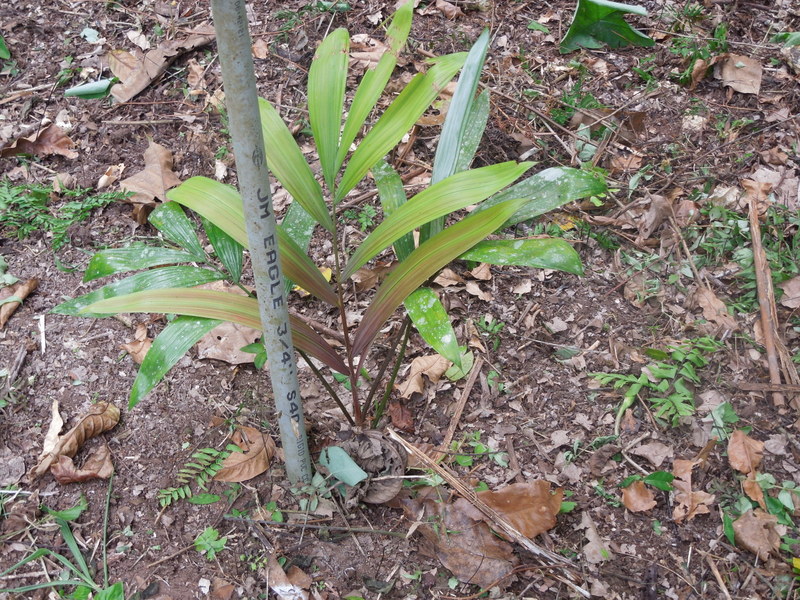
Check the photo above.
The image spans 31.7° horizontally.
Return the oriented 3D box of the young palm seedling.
[{"bbox_3d":[-0.067,-0.081,1.482,0.600,0.480,0.360,-3,43,0],"label":"young palm seedling"}]

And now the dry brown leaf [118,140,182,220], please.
[{"bbox_3d":[-0.321,-0.157,1.841,0.077,0.040,0.129,14,51,14],"label":"dry brown leaf"}]

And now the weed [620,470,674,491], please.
[{"bbox_3d":[0.265,0.198,1.514,0.059,0.025,0.026,1,49,3],"label":"weed"}]

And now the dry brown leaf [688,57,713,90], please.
[{"bbox_3d":[0.410,-0.316,1.950,0.030,0.045,0.035,-2,48,0],"label":"dry brown leaf"}]

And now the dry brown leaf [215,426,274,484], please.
[{"bbox_3d":[-0.167,0.172,1.555,0.055,0.022,0.077,9,49,10],"label":"dry brown leaf"}]

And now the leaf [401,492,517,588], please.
[{"bbox_3d":[0.057,0.247,1.471,0.074,0.025,0.133,-28,48,-24],"label":"leaf"}]

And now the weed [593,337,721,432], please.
[{"bbox_3d":[0.289,0.094,1.583,0.143,0.048,0.105,-3,43,0],"label":"weed"}]

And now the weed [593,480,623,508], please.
[{"bbox_3d":[0.220,0.206,1.491,0.032,0.016,0.030,-3,43,0],"label":"weed"}]

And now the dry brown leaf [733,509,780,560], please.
[{"bbox_3d":[0.365,0.240,1.443,0.050,0.020,0.052,-3,43,0],"label":"dry brown leaf"}]

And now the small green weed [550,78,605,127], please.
[{"bbox_3d":[0.235,-0.270,1.923,0.076,0.035,0.054,-30,54,-22],"label":"small green weed"}]

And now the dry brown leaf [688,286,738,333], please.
[{"bbox_3d":[0.374,0.013,1.679,0.027,0.018,0.079,-21,51,-16],"label":"dry brown leaf"}]

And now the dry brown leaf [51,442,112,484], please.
[{"bbox_3d":[-0.348,0.180,1.546,0.067,0.027,0.045,-3,43,0],"label":"dry brown leaf"}]

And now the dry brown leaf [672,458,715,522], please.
[{"bbox_3d":[0.314,0.204,1.506,0.045,0.016,0.084,4,43,8],"label":"dry brown leaf"}]

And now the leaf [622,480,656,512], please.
[{"bbox_3d":[0.253,0.207,1.487,0.036,0.016,0.034,-3,43,0],"label":"leaf"}]

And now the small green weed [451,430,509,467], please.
[{"bbox_3d":[0.088,0.165,1.560,0.064,0.022,0.044,-1,43,3],"label":"small green weed"}]

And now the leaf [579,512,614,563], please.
[{"bbox_3d":[0.200,0.249,1.480,0.028,0.012,0.065,-17,50,-13],"label":"leaf"}]

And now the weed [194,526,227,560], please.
[{"bbox_3d":[-0.199,0.256,1.485,0.028,0.015,0.029,25,50,27],"label":"weed"}]

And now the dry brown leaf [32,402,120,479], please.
[{"bbox_3d":[-0.360,0.157,1.564,0.072,0.035,0.120,29,52,30],"label":"dry brown leaf"}]

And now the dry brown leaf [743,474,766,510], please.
[{"bbox_3d":[0.378,0.205,1.504,0.018,0.012,0.050,-7,43,-4],"label":"dry brown leaf"}]

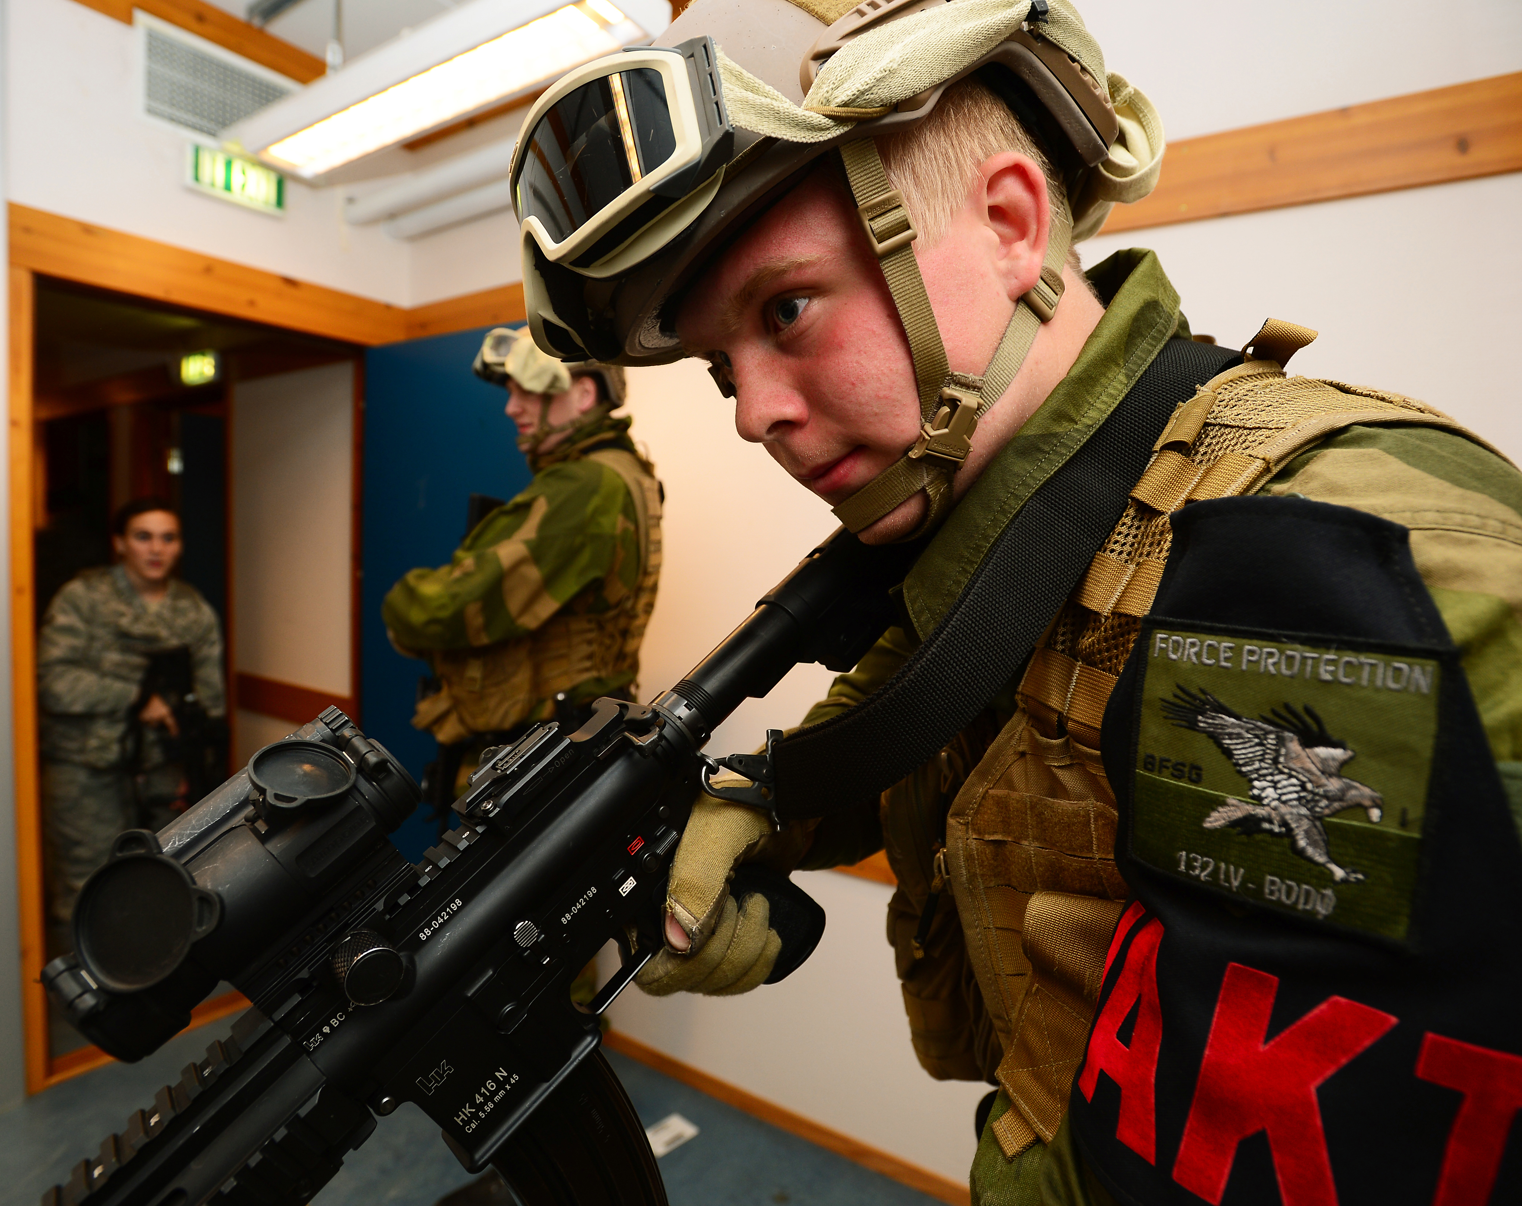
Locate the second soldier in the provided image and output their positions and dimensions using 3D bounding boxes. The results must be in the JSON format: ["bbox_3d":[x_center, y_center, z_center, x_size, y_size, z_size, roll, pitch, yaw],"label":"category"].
[{"bbox_3d":[-0.510,0.360,1.860,0.580,1.890,0.560,1,4,-17],"label":"second soldier"}]

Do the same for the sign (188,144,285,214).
[{"bbox_3d":[-1.496,-1.197,2.442,0.050,0.122,0.248,4,4,33],"label":"sign"}]

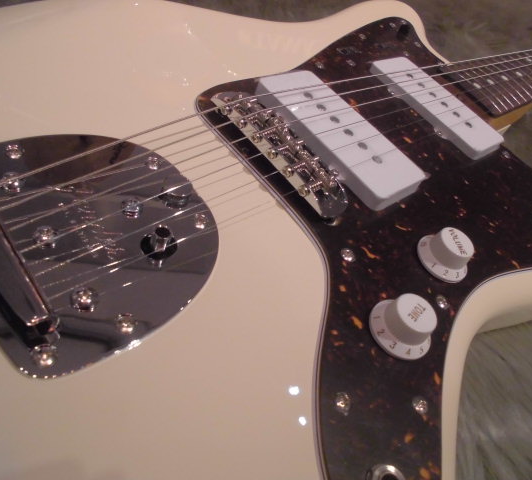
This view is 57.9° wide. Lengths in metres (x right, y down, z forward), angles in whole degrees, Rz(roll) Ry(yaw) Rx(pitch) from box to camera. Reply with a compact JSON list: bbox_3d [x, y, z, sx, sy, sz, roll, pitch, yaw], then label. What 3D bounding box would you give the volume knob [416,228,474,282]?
[{"bbox_3d":[0.081,0.005,0.214,0.026,0.013,0.026,0,52,-25],"label":"volume knob"}]

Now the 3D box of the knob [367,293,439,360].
[{"bbox_3d":[0.053,0.030,0.179,0.026,0.013,0.026,13,48,-15],"label":"knob"}]

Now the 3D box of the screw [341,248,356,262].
[{"bbox_3d":[0.034,0.006,0.199,0.006,0.002,0.006,13,48,-15],"label":"screw"}]

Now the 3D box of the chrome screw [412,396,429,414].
[{"bbox_3d":[0.053,0.056,0.164,0.006,0.002,0.006,13,48,-15],"label":"chrome screw"}]

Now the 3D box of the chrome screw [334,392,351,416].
[{"bbox_3d":[0.025,0.052,0.155,0.006,0.002,0.006,13,48,-15],"label":"chrome screw"}]

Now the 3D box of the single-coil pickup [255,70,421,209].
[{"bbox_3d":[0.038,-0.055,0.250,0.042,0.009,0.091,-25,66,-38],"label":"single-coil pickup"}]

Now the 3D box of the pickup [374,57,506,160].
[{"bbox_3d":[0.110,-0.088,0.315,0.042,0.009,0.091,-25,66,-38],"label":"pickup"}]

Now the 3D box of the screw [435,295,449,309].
[{"bbox_3d":[0.074,0.026,0.200,0.006,0.002,0.006,13,48,-15],"label":"screw"}]

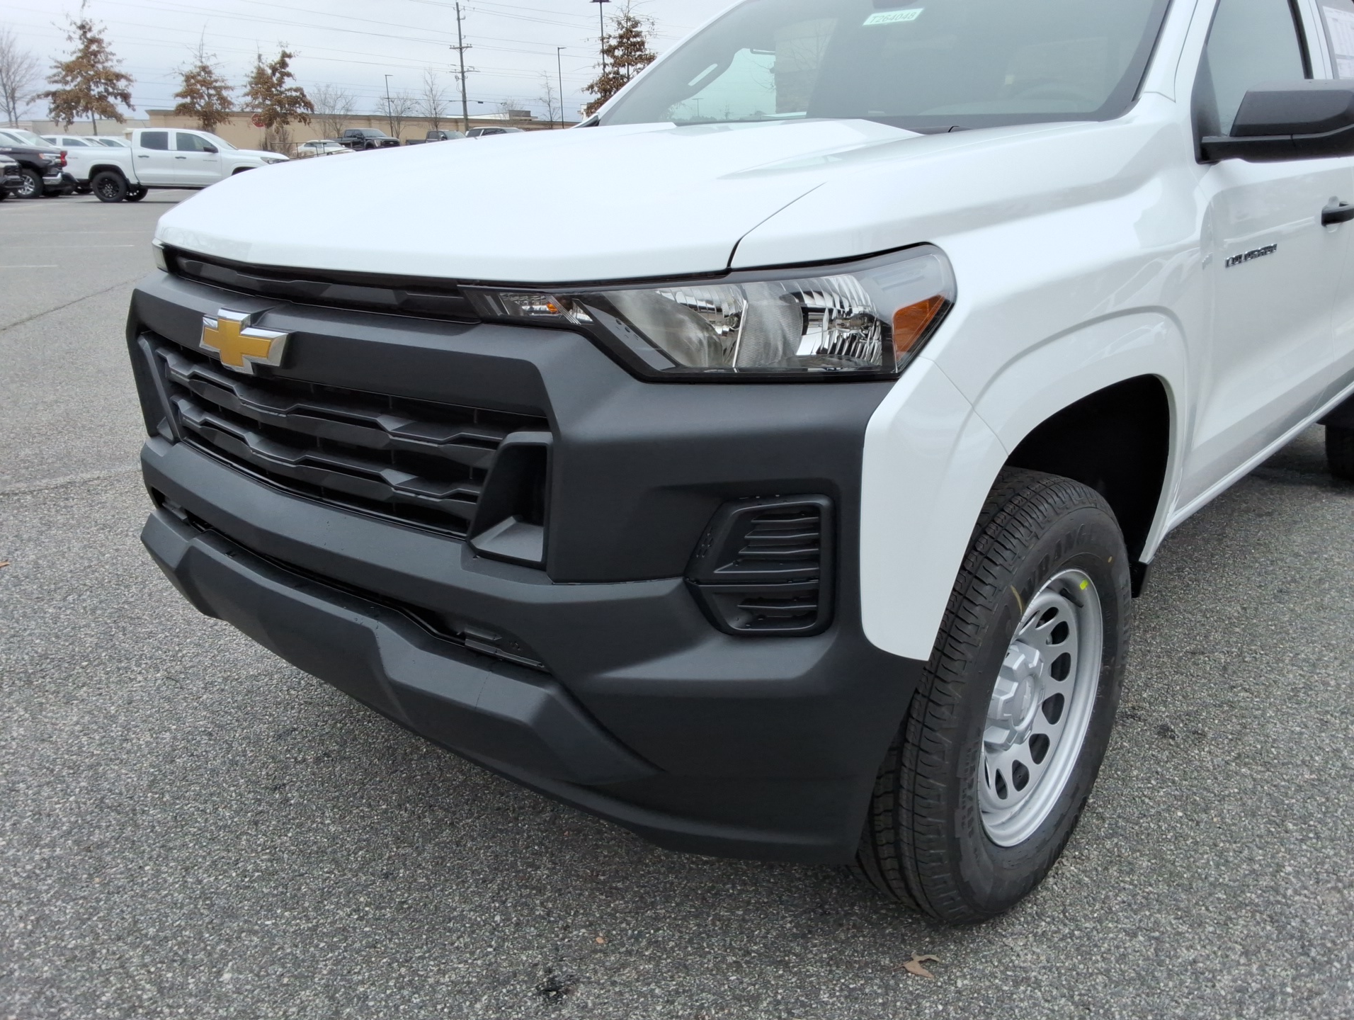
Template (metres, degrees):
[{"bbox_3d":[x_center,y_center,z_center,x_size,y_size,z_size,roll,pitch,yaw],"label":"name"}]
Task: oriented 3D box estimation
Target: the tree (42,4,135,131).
[{"bbox_3d":[-22.010,-15.299,41.077,3.510,6.580,3.510,-10,20,-25],"label":"tree"}]

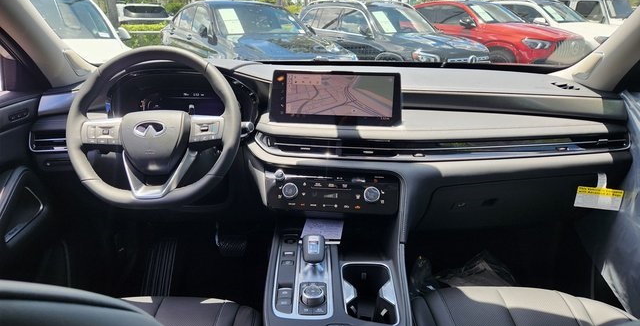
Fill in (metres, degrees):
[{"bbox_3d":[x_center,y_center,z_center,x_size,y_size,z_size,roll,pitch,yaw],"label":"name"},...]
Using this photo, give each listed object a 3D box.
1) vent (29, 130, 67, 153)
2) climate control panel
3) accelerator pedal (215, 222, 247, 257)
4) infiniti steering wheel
[{"bbox_3d":[-0.642,-0.054,1.040,0.145,0.058,0.040,-2,15,-6],"label":"vent"},{"bbox_3d":[0.029,0.070,1.015,0.315,0.100,0.045,1,-2,4],"label":"climate control panel"},{"bbox_3d":[-0.306,0.271,1.470,0.105,0.110,0.060,0,-12,0],"label":"accelerator pedal"},{"bbox_3d":[-0.359,-0.080,0.928,0.375,0.355,0.095,1,-4,1],"label":"infiniti steering wheel"}]

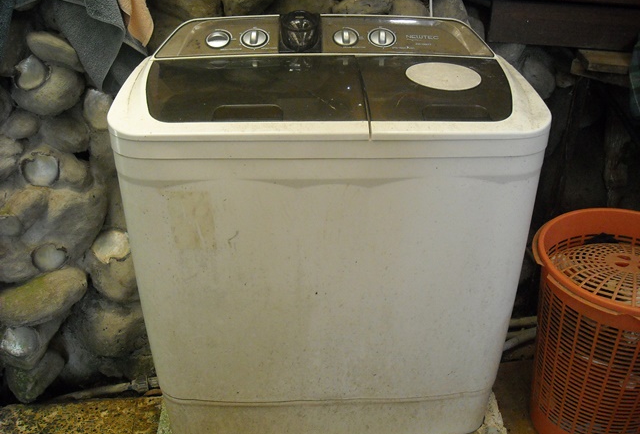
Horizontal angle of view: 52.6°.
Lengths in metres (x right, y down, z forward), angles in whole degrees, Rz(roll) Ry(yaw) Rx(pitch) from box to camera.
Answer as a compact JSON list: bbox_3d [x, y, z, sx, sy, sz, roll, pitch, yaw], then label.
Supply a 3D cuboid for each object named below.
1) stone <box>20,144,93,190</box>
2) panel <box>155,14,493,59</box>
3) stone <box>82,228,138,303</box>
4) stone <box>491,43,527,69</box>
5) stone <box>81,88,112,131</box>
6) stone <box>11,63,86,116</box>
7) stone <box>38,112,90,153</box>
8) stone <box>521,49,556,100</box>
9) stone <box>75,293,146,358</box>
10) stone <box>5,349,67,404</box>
[{"bbox_3d":[-0.654,-0.122,1.600,0.180,0.110,0.120,-1,28,0],"label":"stone"},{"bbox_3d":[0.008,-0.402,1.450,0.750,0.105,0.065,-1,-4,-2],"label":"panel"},{"bbox_3d":[-0.525,0.122,1.630,0.150,0.180,0.140,-1,28,0],"label":"stone"},{"bbox_3d":[0.464,-0.392,1.610,0.100,0.080,0.090,0,29,0],"label":"stone"},{"bbox_3d":[-0.545,-0.266,1.600,0.085,0.105,0.085,-1,28,0],"label":"stone"},{"bbox_3d":[-0.633,-0.295,1.510,0.165,0.105,0.120,0,29,0],"label":"stone"},{"bbox_3d":[-0.636,-0.210,1.610,0.130,0.095,0.100,-1,28,0],"label":"stone"},{"bbox_3d":[0.551,-0.359,1.640,0.095,0.110,0.100,0,29,0],"label":"stone"},{"bbox_3d":[-0.548,0.285,1.700,0.185,0.140,0.140,0,29,0],"label":"stone"},{"bbox_3d":[-0.746,0.417,1.690,0.145,0.130,0.120,-1,28,0],"label":"stone"}]

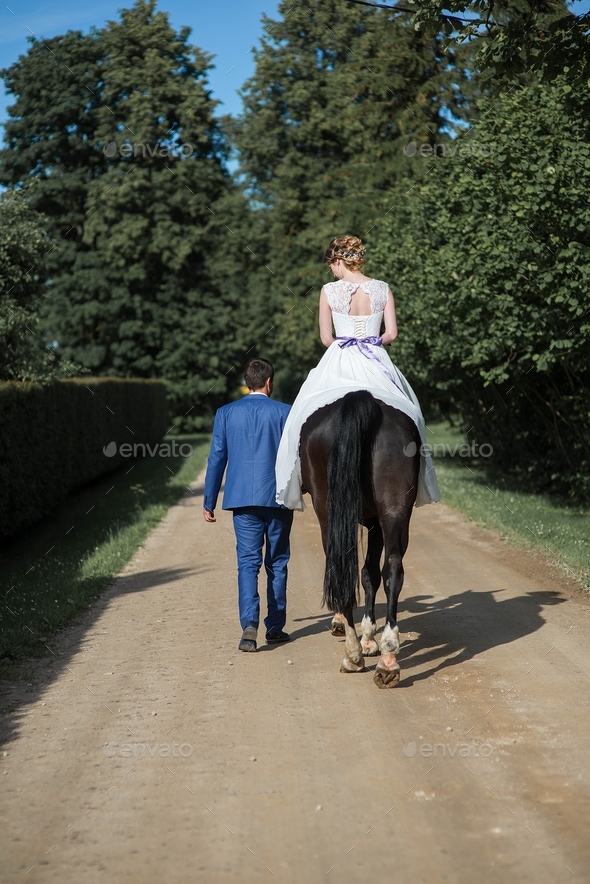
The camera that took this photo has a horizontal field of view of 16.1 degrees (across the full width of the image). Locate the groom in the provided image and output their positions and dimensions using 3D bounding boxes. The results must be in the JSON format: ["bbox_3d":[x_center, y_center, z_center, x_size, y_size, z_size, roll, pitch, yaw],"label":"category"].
[{"bbox_3d":[-0.272,0.372,12.750,0.590,1.770,0.560,0,2,0],"label":"groom"}]

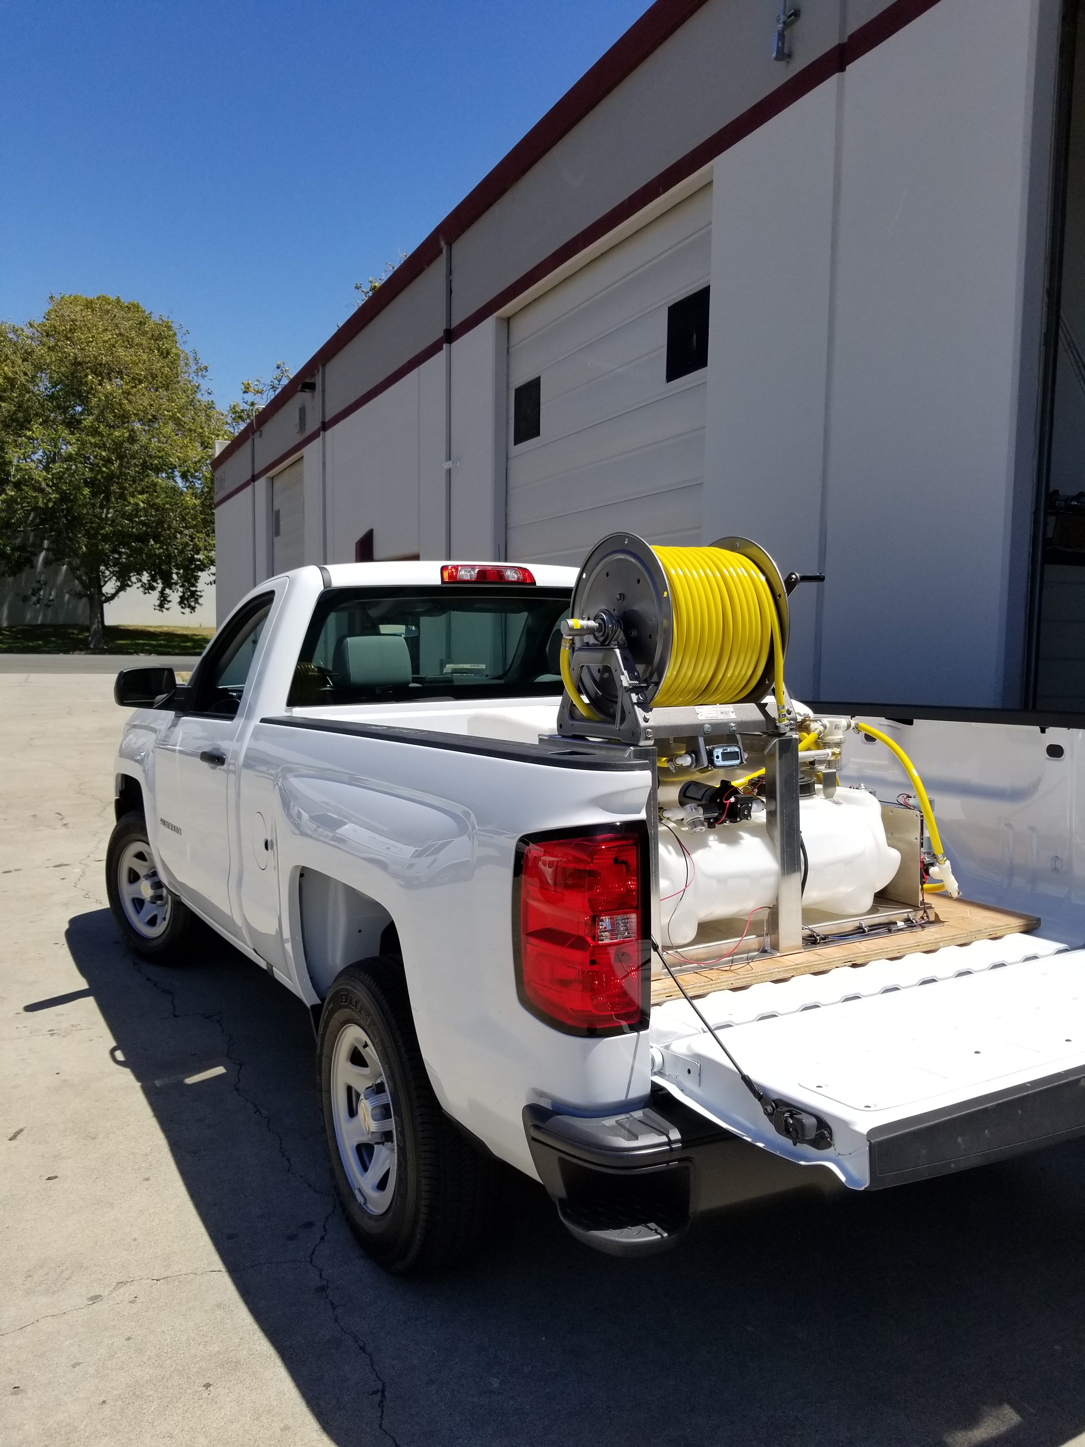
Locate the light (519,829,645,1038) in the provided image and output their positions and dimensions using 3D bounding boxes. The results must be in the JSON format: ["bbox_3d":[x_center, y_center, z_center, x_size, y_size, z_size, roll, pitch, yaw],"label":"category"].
[{"bbox_3d":[0.076,0.354,1.957,0.181,0.393,0.211,-2,5,-30],"label":"light"}]

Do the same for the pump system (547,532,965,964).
[{"bbox_3d":[0.568,0.024,2.868,1.178,0.987,0.584,-2,5,-30],"label":"pump system"}]

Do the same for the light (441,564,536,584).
[{"bbox_3d":[-0.196,-0.568,4.157,0.388,0.072,0.060,-2,5,-30],"label":"light"}]

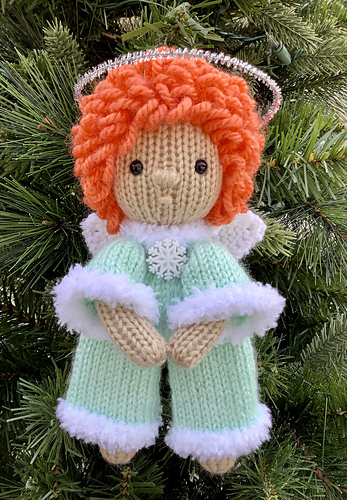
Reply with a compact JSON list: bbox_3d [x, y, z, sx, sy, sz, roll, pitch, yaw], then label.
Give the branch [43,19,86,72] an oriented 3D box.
[{"bbox_3d":[-0.077,-0.144,0.315,0.031,0.038,0.040,1,6,9],"label":"branch"}]

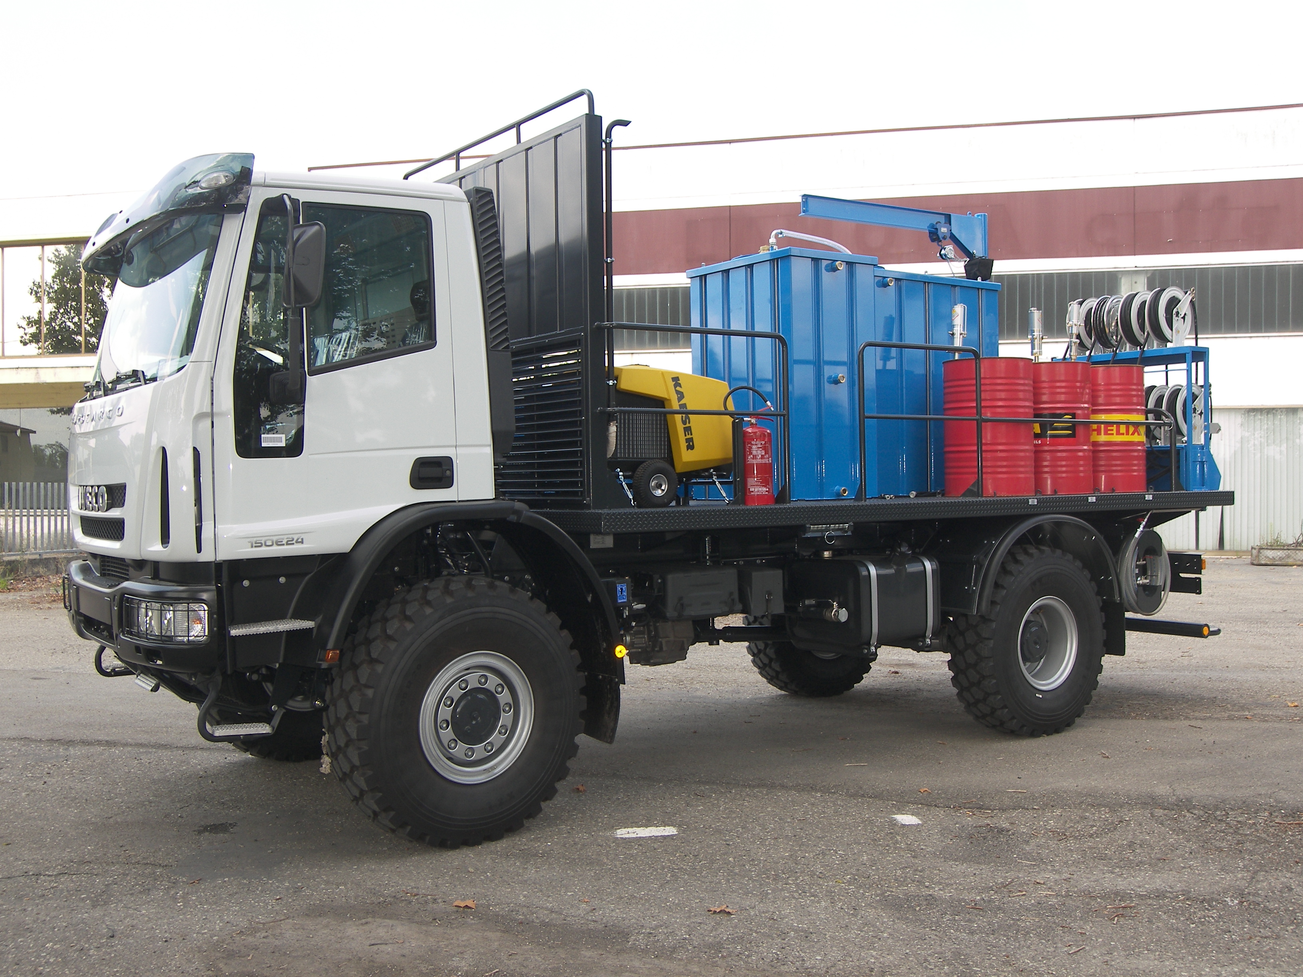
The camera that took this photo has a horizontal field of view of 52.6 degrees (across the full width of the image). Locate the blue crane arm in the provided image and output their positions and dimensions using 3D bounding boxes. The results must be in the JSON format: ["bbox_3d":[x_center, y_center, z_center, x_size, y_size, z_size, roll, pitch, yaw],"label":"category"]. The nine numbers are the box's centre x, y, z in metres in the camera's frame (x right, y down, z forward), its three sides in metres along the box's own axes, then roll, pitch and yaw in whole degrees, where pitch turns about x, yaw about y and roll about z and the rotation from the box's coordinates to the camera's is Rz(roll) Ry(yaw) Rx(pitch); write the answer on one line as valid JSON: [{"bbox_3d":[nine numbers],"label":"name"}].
[{"bbox_3d":[1.756,-1.862,9.310,1.860,0.360,0.160,-1,1,-36],"label":"blue crane arm"}]

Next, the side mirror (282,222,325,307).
[{"bbox_3d":[-1.448,-0.938,5.520,0.200,0.370,0.110,0,1,42],"label":"side mirror"}]

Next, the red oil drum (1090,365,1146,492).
[{"bbox_3d":[3.230,-0.414,9.450,0.590,0.883,0.590,-1,1,-36],"label":"red oil drum"}]

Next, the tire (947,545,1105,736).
[{"bbox_3d":[2.469,0.988,8.625,1.220,1.220,0.370,-1,1,-36],"label":"tire"}]

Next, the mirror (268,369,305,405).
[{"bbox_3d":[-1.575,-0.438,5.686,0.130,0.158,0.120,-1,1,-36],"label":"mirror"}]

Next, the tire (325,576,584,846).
[{"bbox_3d":[-0.899,1.032,6.195,1.220,1.220,0.370,-1,1,-38],"label":"tire"}]

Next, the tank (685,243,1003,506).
[{"bbox_3d":[1.371,-0.728,9.210,1.980,1.570,1.065,-1,1,-36],"label":"tank"}]

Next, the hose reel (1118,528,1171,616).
[{"bbox_3d":[3.488,0.593,9.398,0.590,0.620,0.160,-1,1,-36],"label":"hose reel"}]

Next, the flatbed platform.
[{"bbox_3d":[1.309,0.117,9.078,5.560,0.115,2.450,-1,1,-36],"label":"flatbed platform"}]

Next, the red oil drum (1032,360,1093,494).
[{"bbox_3d":[2.731,-0.404,9.093,0.590,0.883,0.590,-1,1,-36],"label":"red oil drum"}]

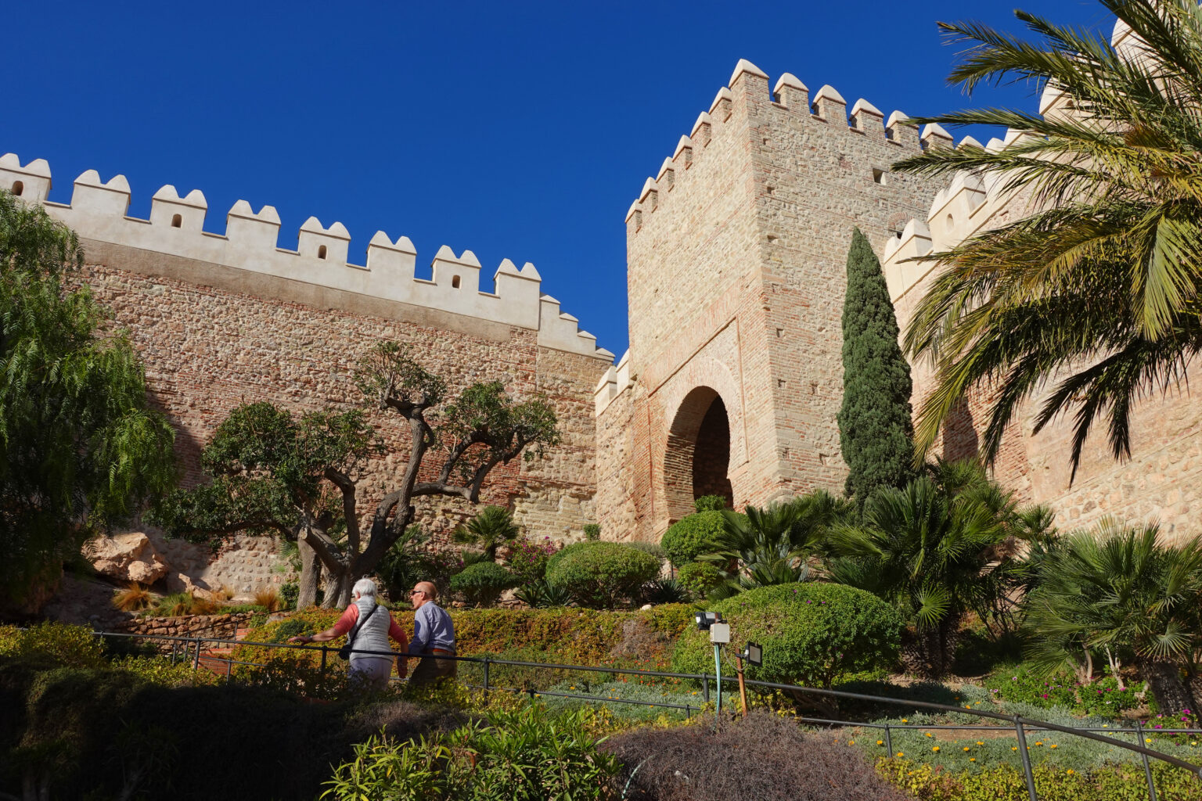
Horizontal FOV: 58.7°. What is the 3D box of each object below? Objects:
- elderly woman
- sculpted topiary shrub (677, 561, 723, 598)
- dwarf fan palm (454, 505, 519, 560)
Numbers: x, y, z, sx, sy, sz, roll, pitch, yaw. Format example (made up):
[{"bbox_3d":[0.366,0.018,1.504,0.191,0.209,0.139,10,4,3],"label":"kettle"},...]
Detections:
[{"bbox_3d":[-2.217,2.365,9.500,0.800,1.600,0.680,16,-31,-31],"label":"elderly woman"},{"bbox_3d":[1.539,2.839,16.600,0.800,0.680,0.800,-1,-26,0],"label":"sculpted topiary shrub"},{"bbox_3d":[-2.082,2.527,19.500,1.200,1.250,1.200,-1,-26,0],"label":"dwarf fan palm"}]

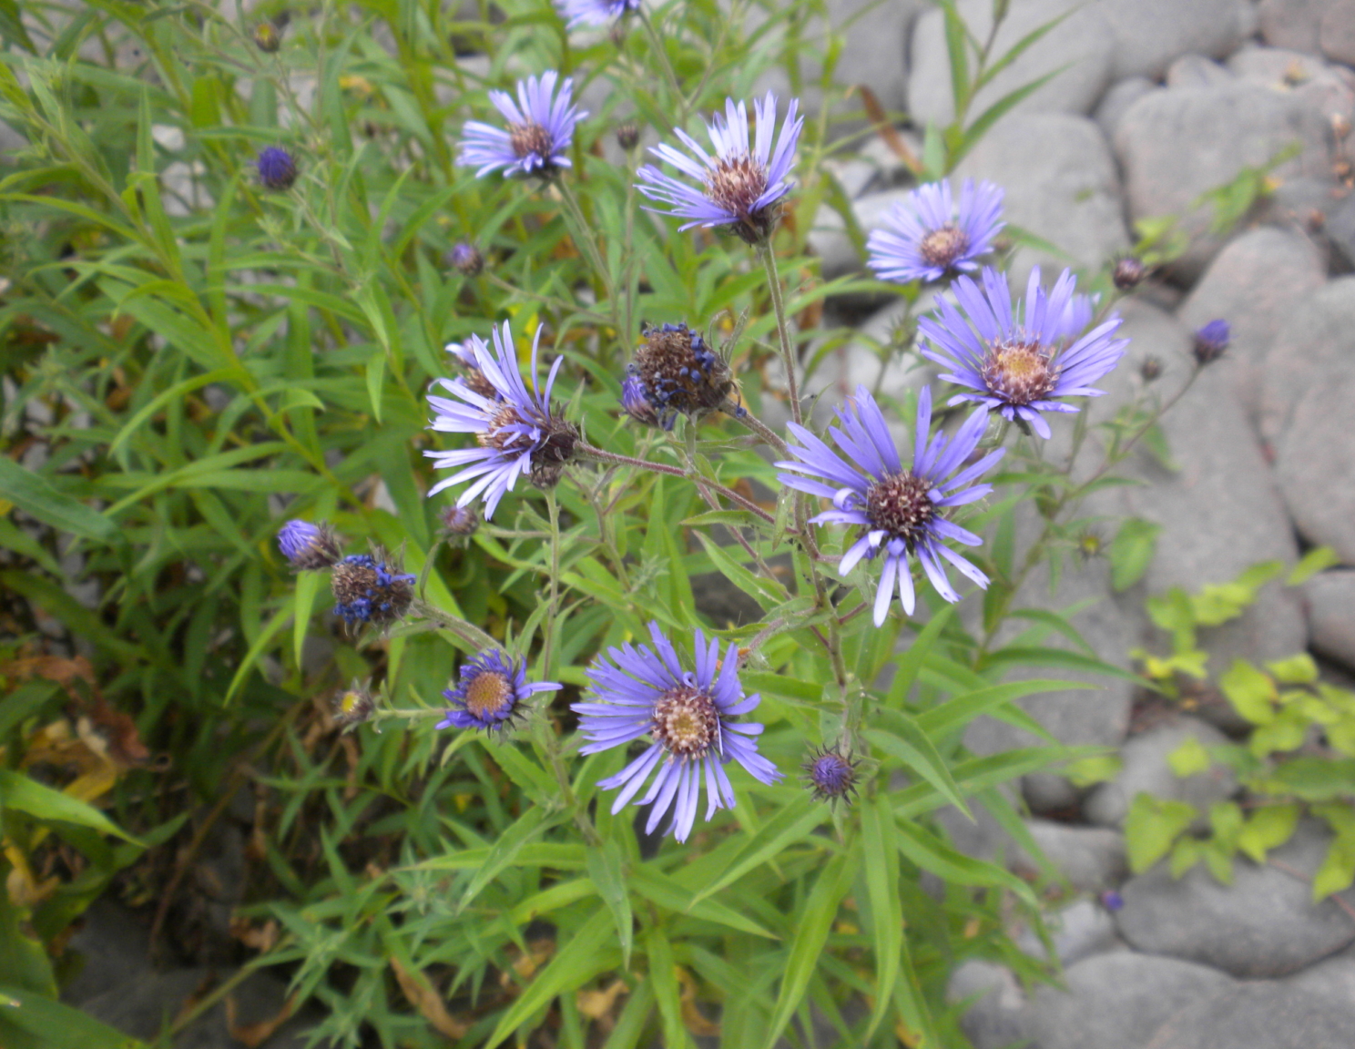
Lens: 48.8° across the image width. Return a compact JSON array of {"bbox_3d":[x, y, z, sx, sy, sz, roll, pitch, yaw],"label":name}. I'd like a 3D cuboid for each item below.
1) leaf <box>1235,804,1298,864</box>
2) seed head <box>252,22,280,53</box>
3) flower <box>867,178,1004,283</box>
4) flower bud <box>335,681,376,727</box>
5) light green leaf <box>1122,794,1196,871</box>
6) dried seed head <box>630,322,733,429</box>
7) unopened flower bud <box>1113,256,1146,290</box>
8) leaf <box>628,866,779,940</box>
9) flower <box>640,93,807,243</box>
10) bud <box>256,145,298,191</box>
[{"bbox_3d":[0.237,0.124,0.600,0.019,0.007,0.027,27,65,16],"label":"leaf"},{"bbox_3d":[-0.138,-0.163,0.500,0.009,0.009,0.009,-10,34,6],"label":"seed head"},{"bbox_3d":[0.085,-0.096,0.490,0.044,0.017,0.040,-7,54,9],"label":"flower"},{"bbox_3d":[-0.073,0.041,0.340,0.009,0.009,0.009,13,24,-48],"label":"flower bud"},{"bbox_3d":[0.209,0.134,0.650,0.031,0.008,0.036,10,61,6],"label":"light green leaf"},{"bbox_3d":[0.001,-0.035,0.345,0.021,0.021,0.021,-43,43,17],"label":"dried seed head"},{"bbox_3d":[0.148,-0.082,0.490,0.011,0.012,0.011,14,35,-11],"label":"unopened flower bud"},{"bbox_3d":[0.007,0.106,0.420,0.049,0.006,0.010,26,48,15],"label":"leaf"},{"bbox_3d":[0.011,-0.088,0.370,0.042,0.025,0.038,-12,41,12],"label":"flower"},{"bbox_3d":[-0.124,-0.110,0.460,0.012,0.013,0.012,-22,35,13],"label":"bud"}]

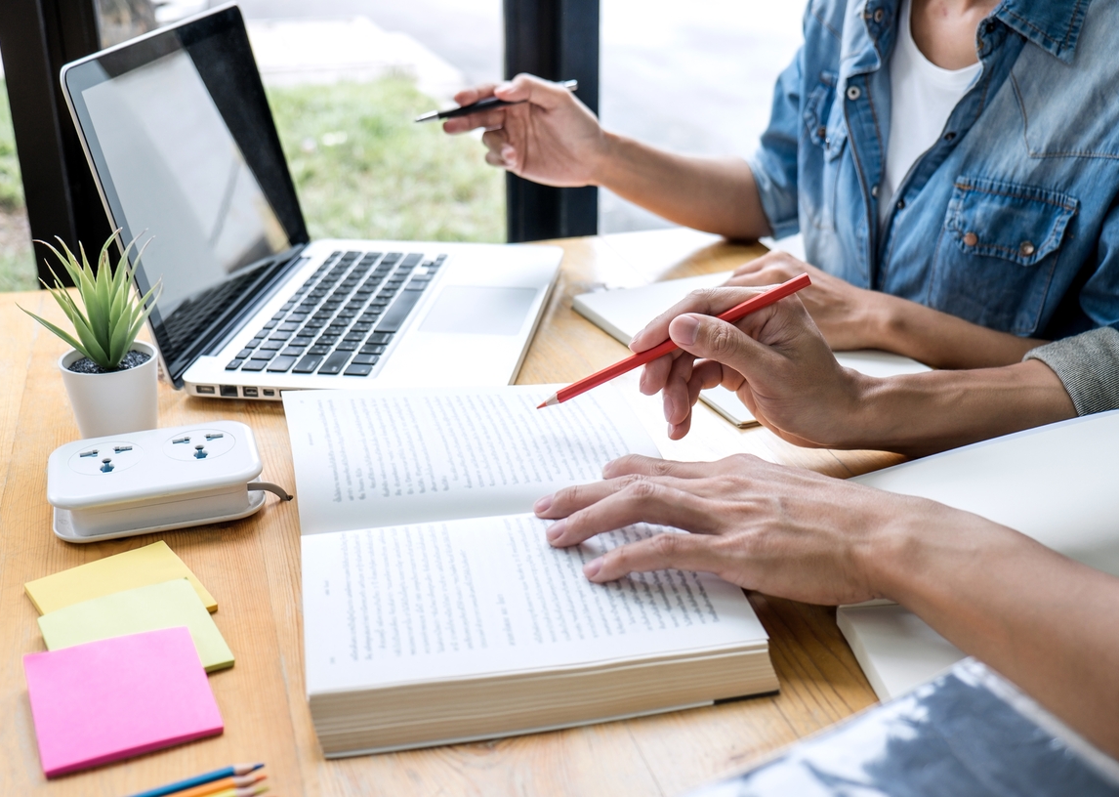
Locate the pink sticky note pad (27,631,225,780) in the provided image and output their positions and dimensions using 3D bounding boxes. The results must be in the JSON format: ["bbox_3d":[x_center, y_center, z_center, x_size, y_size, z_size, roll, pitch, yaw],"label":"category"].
[{"bbox_3d":[-0.199,0.133,0.571,0.076,0.004,0.077,-10,31,-20],"label":"pink sticky note pad"}]

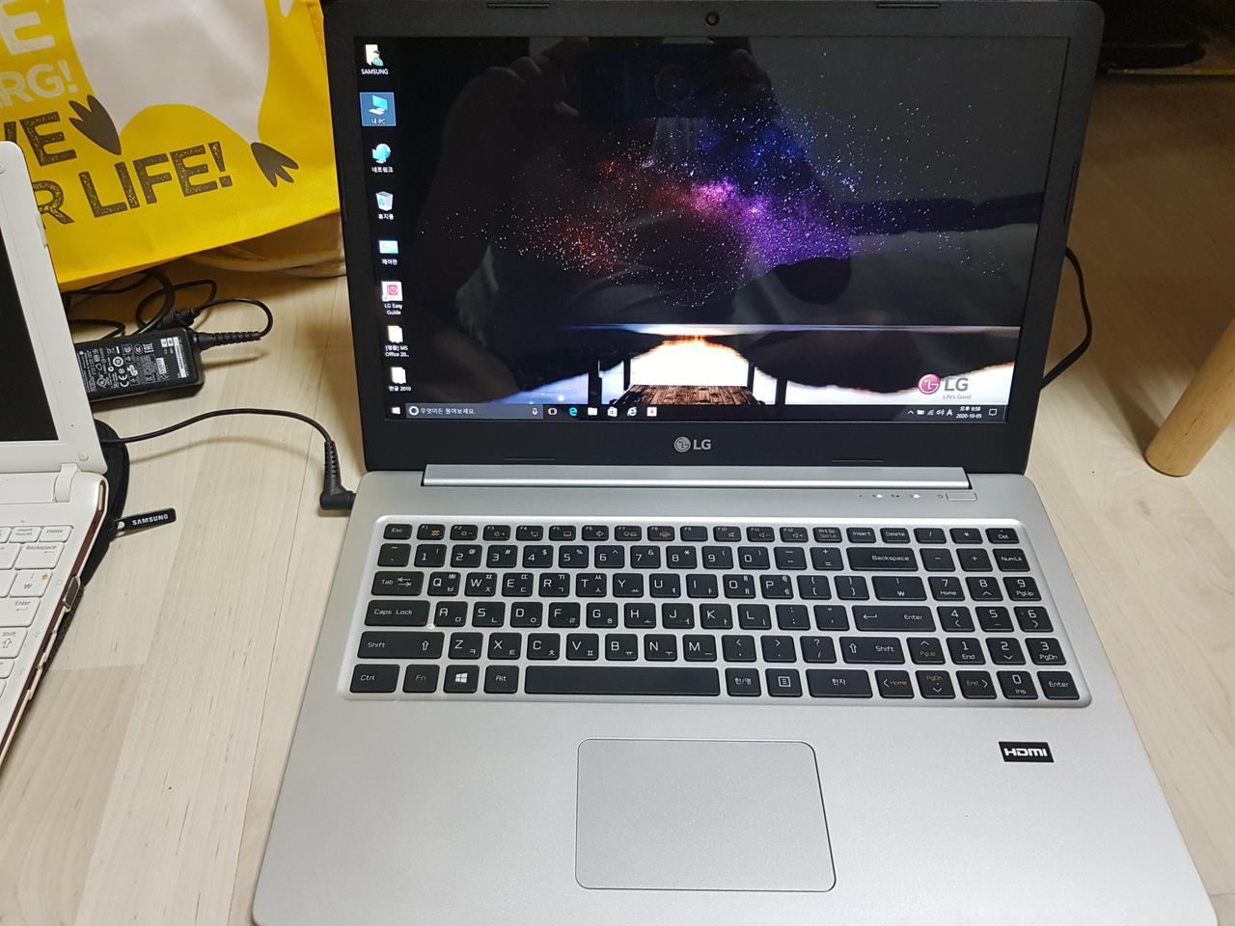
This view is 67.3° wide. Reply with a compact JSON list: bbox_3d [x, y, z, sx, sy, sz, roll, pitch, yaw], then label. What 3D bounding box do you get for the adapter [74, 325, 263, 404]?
[{"bbox_3d":[-0.295,-0.062,0.601,0.123,0.027,0.039,-11,84,-13],"label":"adapter"}]

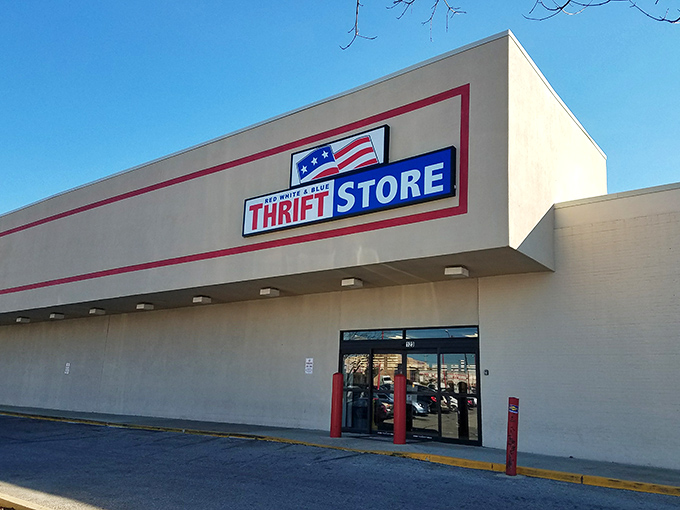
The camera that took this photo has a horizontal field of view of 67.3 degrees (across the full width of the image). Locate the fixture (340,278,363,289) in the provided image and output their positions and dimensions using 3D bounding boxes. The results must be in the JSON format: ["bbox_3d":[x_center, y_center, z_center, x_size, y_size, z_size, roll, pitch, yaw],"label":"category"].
[{"bbox_3d":[0.328,0.750,13.169,0.387,0.158,0.395,-8,-18,34],"label":"fixture"}]

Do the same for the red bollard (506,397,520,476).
[{"bbox_3d":[2.947,3.070,8.660,0.186,1.244,0.186,-8,-18,34],"label":"red bollard"}]

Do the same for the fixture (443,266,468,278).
[{"bbox_3d":[2.653,0.409,11.563,0.387,0.158,0.395,-8,-18,34],"label":"fixture"}]

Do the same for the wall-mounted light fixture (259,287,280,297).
[{"bbox_3d":[-2.026,1.095,14.794,0.387,0.158,0.395,-8,-18,34],"label":"wall-mounted light fixture"}]

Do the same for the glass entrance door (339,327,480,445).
[{"bbox_3d":[1.665,3.249,13.038,3.983,2.718,0.150,-8,-18,34],"label":"glass entrance door"}]

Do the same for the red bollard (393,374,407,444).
[{"bbox_3d":[1.337,3.398,11.282,0.265,1.452,0.265,2,-15,1],"label":"red bollard"}]

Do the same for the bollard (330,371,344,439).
[{"bbox_3d":[-0.063,3.594,12.252,0.265,1.465,0.265,2,-15,1],"label":"bollard"}]

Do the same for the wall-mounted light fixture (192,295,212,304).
[{"bbox_3d":[-4.429,1.448,16.454,0.387,0.158,0.395,-8,-18,34],"label":"wall-mounted light fixture"}]

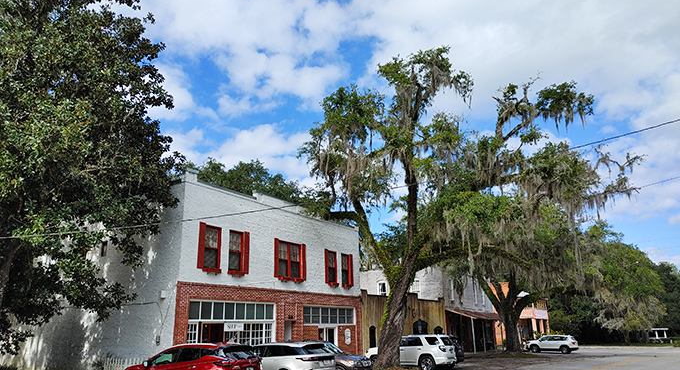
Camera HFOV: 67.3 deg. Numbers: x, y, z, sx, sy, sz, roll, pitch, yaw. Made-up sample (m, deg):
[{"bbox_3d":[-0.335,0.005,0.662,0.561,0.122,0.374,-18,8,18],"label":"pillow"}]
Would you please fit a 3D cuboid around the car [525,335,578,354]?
[{"bbox_3d":[20.936,15.671,50.314,4.880,1.740,1.940,-11,-18,31],"label":"car"}]

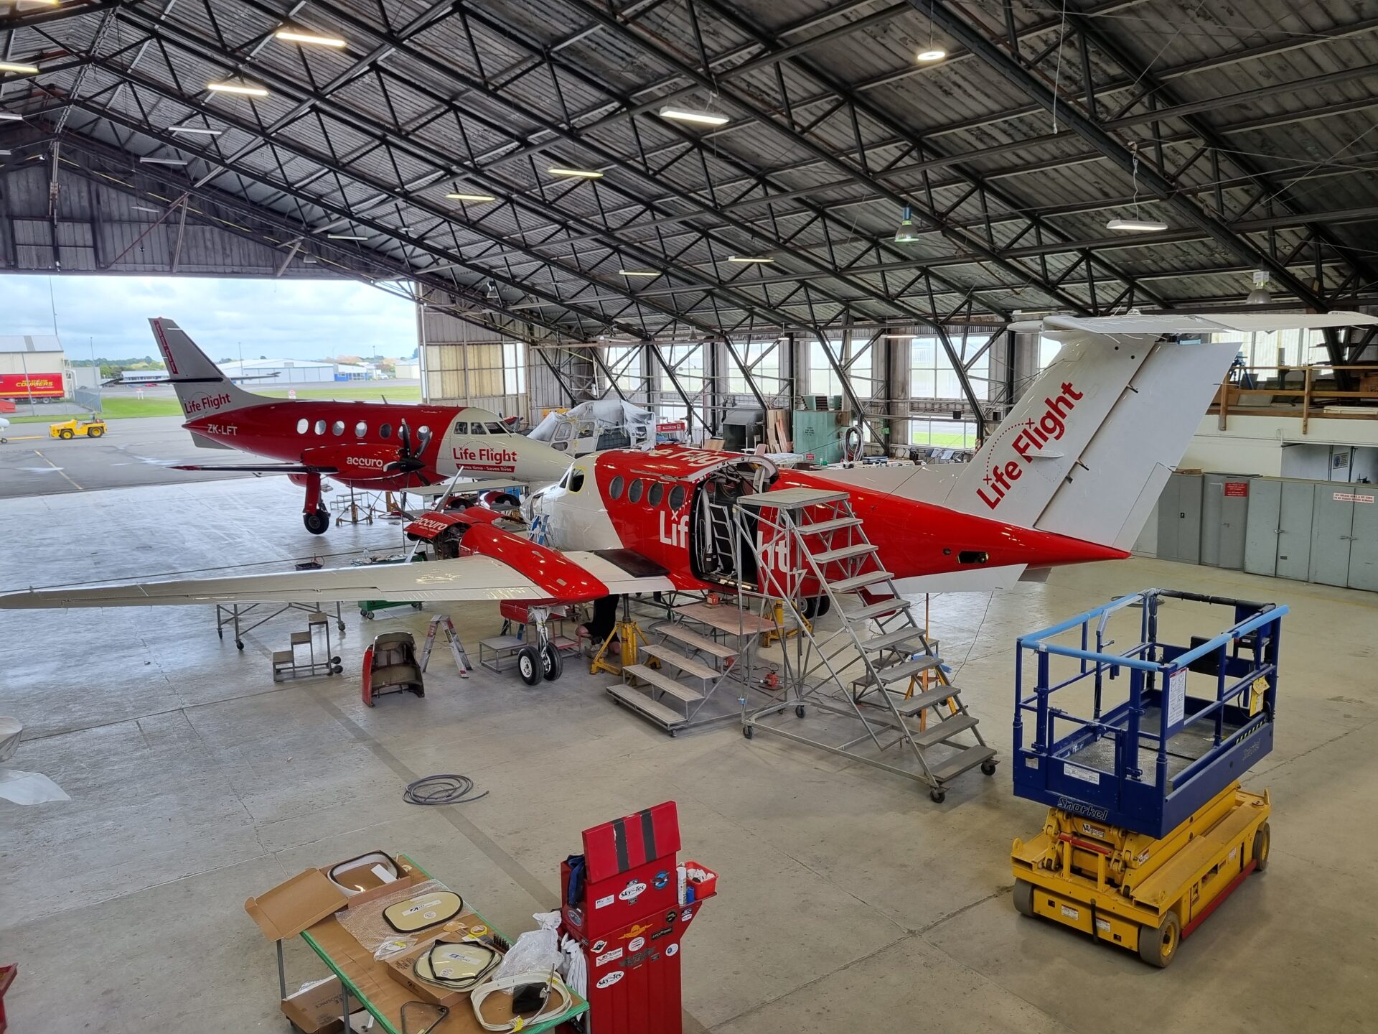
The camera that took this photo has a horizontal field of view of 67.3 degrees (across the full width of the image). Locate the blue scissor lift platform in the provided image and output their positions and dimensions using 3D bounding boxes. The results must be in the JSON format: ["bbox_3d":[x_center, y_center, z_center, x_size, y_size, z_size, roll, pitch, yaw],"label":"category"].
[{"bbox_3d":[3.746,1.958,8.380,2.370,2.290,1.140,-9,12,-42],"label":"blue scissor lift platform"}]

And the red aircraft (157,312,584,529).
[{"bbox_3d":[-9.563,-2.846,29.943,14.370,5.788,15.850,1,9,17],"label":"red aircraft"}]

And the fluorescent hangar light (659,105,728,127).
[{"bbox_3d":[0.085,-6.310,16.300,1.210,0.110,0.260,-7,10,-34],"label":"fluorescent hangar light"}]

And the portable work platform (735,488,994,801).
[{"bbox_3d":[1.912,1.264,11.355,1.050,2.850,2.741,-9,12,-43],"label":"portable work platform"}]

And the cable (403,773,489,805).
[{"bbox_3d":[-2.538,2.841,10.920,0.880,0.060,0.790,-1,9,0],"label":"cable"}]

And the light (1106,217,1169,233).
[{"bbox_3d":[6.715,-4.361,15.500,1.210,0.110,0.240,-6,10,-31],"label":"light"}]

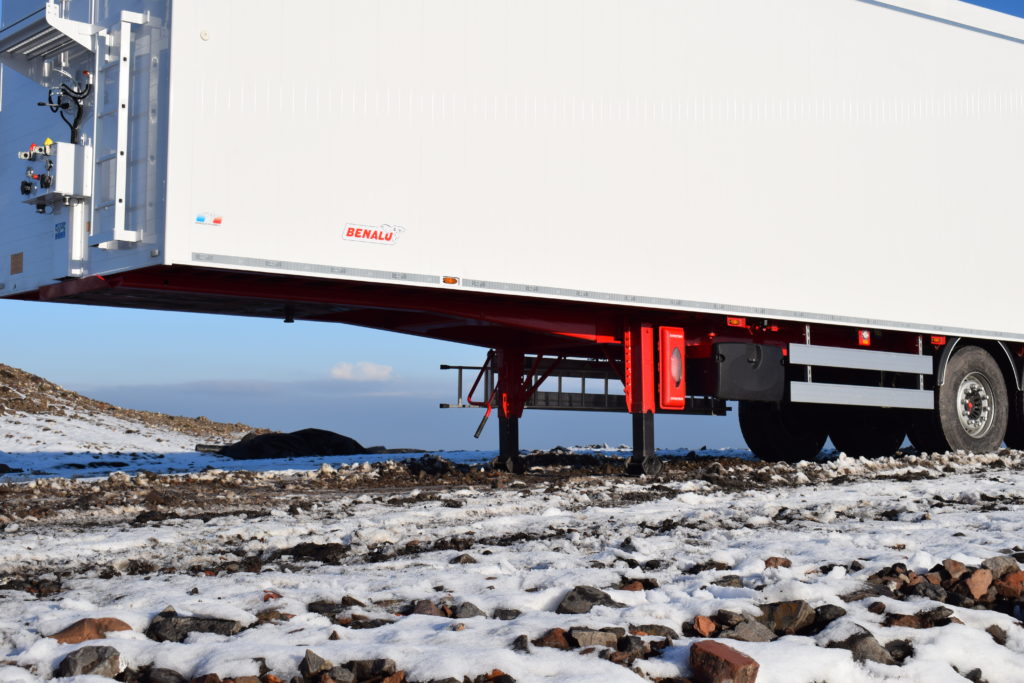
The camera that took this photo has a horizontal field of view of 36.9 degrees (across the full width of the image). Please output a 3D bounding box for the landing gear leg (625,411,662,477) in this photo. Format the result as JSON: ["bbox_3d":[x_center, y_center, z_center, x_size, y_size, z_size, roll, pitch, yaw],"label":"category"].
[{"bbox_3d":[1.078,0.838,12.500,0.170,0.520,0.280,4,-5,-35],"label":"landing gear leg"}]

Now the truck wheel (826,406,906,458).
[{"bbox_3d":[3.815,0.762,16.459,1.060,1.060,0.380,4,-5,-39],"label":"truck wheel"}]

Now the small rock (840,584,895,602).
[{"bbox_3d":[1.535,1.092,6.633,0.233,0.086,0.152,0,-4,0],"label":"small rock"}]

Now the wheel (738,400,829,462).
[{"bbox_3d":[2.786,0.694,15.622,1.060,1.060,0.380,4,-5,-39],"label":"wheel"}]

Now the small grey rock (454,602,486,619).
[{"bbox_3d":[-0.134,0.867,4.950,0.103,0.050,0.075,1,-4,0],"label":"small grey rock"}]

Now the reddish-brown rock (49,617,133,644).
[{"bbox_3d":[-1.213,0.832,4.420,0.238,0.072,0.140,1,-4,0],"label":"reddish-brown rock"}]

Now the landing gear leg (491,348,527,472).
[{"bbox_3d":[-0.032,0.642,14.100,0.200,1.150,0.280,4,-5,-35],"label":"landing gear leg"}]

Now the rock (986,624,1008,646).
[{"bbox_3d":[1.813,1.100,5.736,0.082,0.086,0.074,0,-4,0],"label":"rock"}]

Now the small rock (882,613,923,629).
[{"bbox_3d":[1.208,0.863,4.750,0.120,0.055,0.080,-1,-4,14],"label":"small rock"}]

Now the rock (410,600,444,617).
[{"bbox_3d":[-0.347,1.101,6.317,0.140,0.072,0.119,0,-4,0],"label":"rock"}]

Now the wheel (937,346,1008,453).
[{"bbox_3d":[4.081,0.585,14.039,1.060,1.060,0.380,4,-5,-39],"label":"wheel"}]

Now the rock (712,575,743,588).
[{"bbox_3d":[0.974,1.088,6.942,0.136,0.070,0.108,0,-4,0],"label":"rock"}]

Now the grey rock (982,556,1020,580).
[{"bbox_3d":[1.769,0.824,5.550,0.135,0.100,0.110,-1,-4,18],"label":"grey rock"}]

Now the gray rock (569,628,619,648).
[{"bbox_3d":[0.234,0.855,4.420,0.142,0.056,0.090,1,-4,0],"label":"gray rock"}]

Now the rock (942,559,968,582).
[{"bbox_3d":[1.588,0.820,5.500,0.092,0.085,0.075,-1,-4,16],"label":"rock"}]

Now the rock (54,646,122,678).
[{"bbox_3d":[-1.460,1.115,5.296,0.234,0.127,0.188,0,-4,0],"label":"rock"}]

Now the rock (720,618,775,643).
[{"bbox_3d":[0.894,1.098,5.834,0.205,0.091,0.133,0,-4,0],"label":"rock"}]

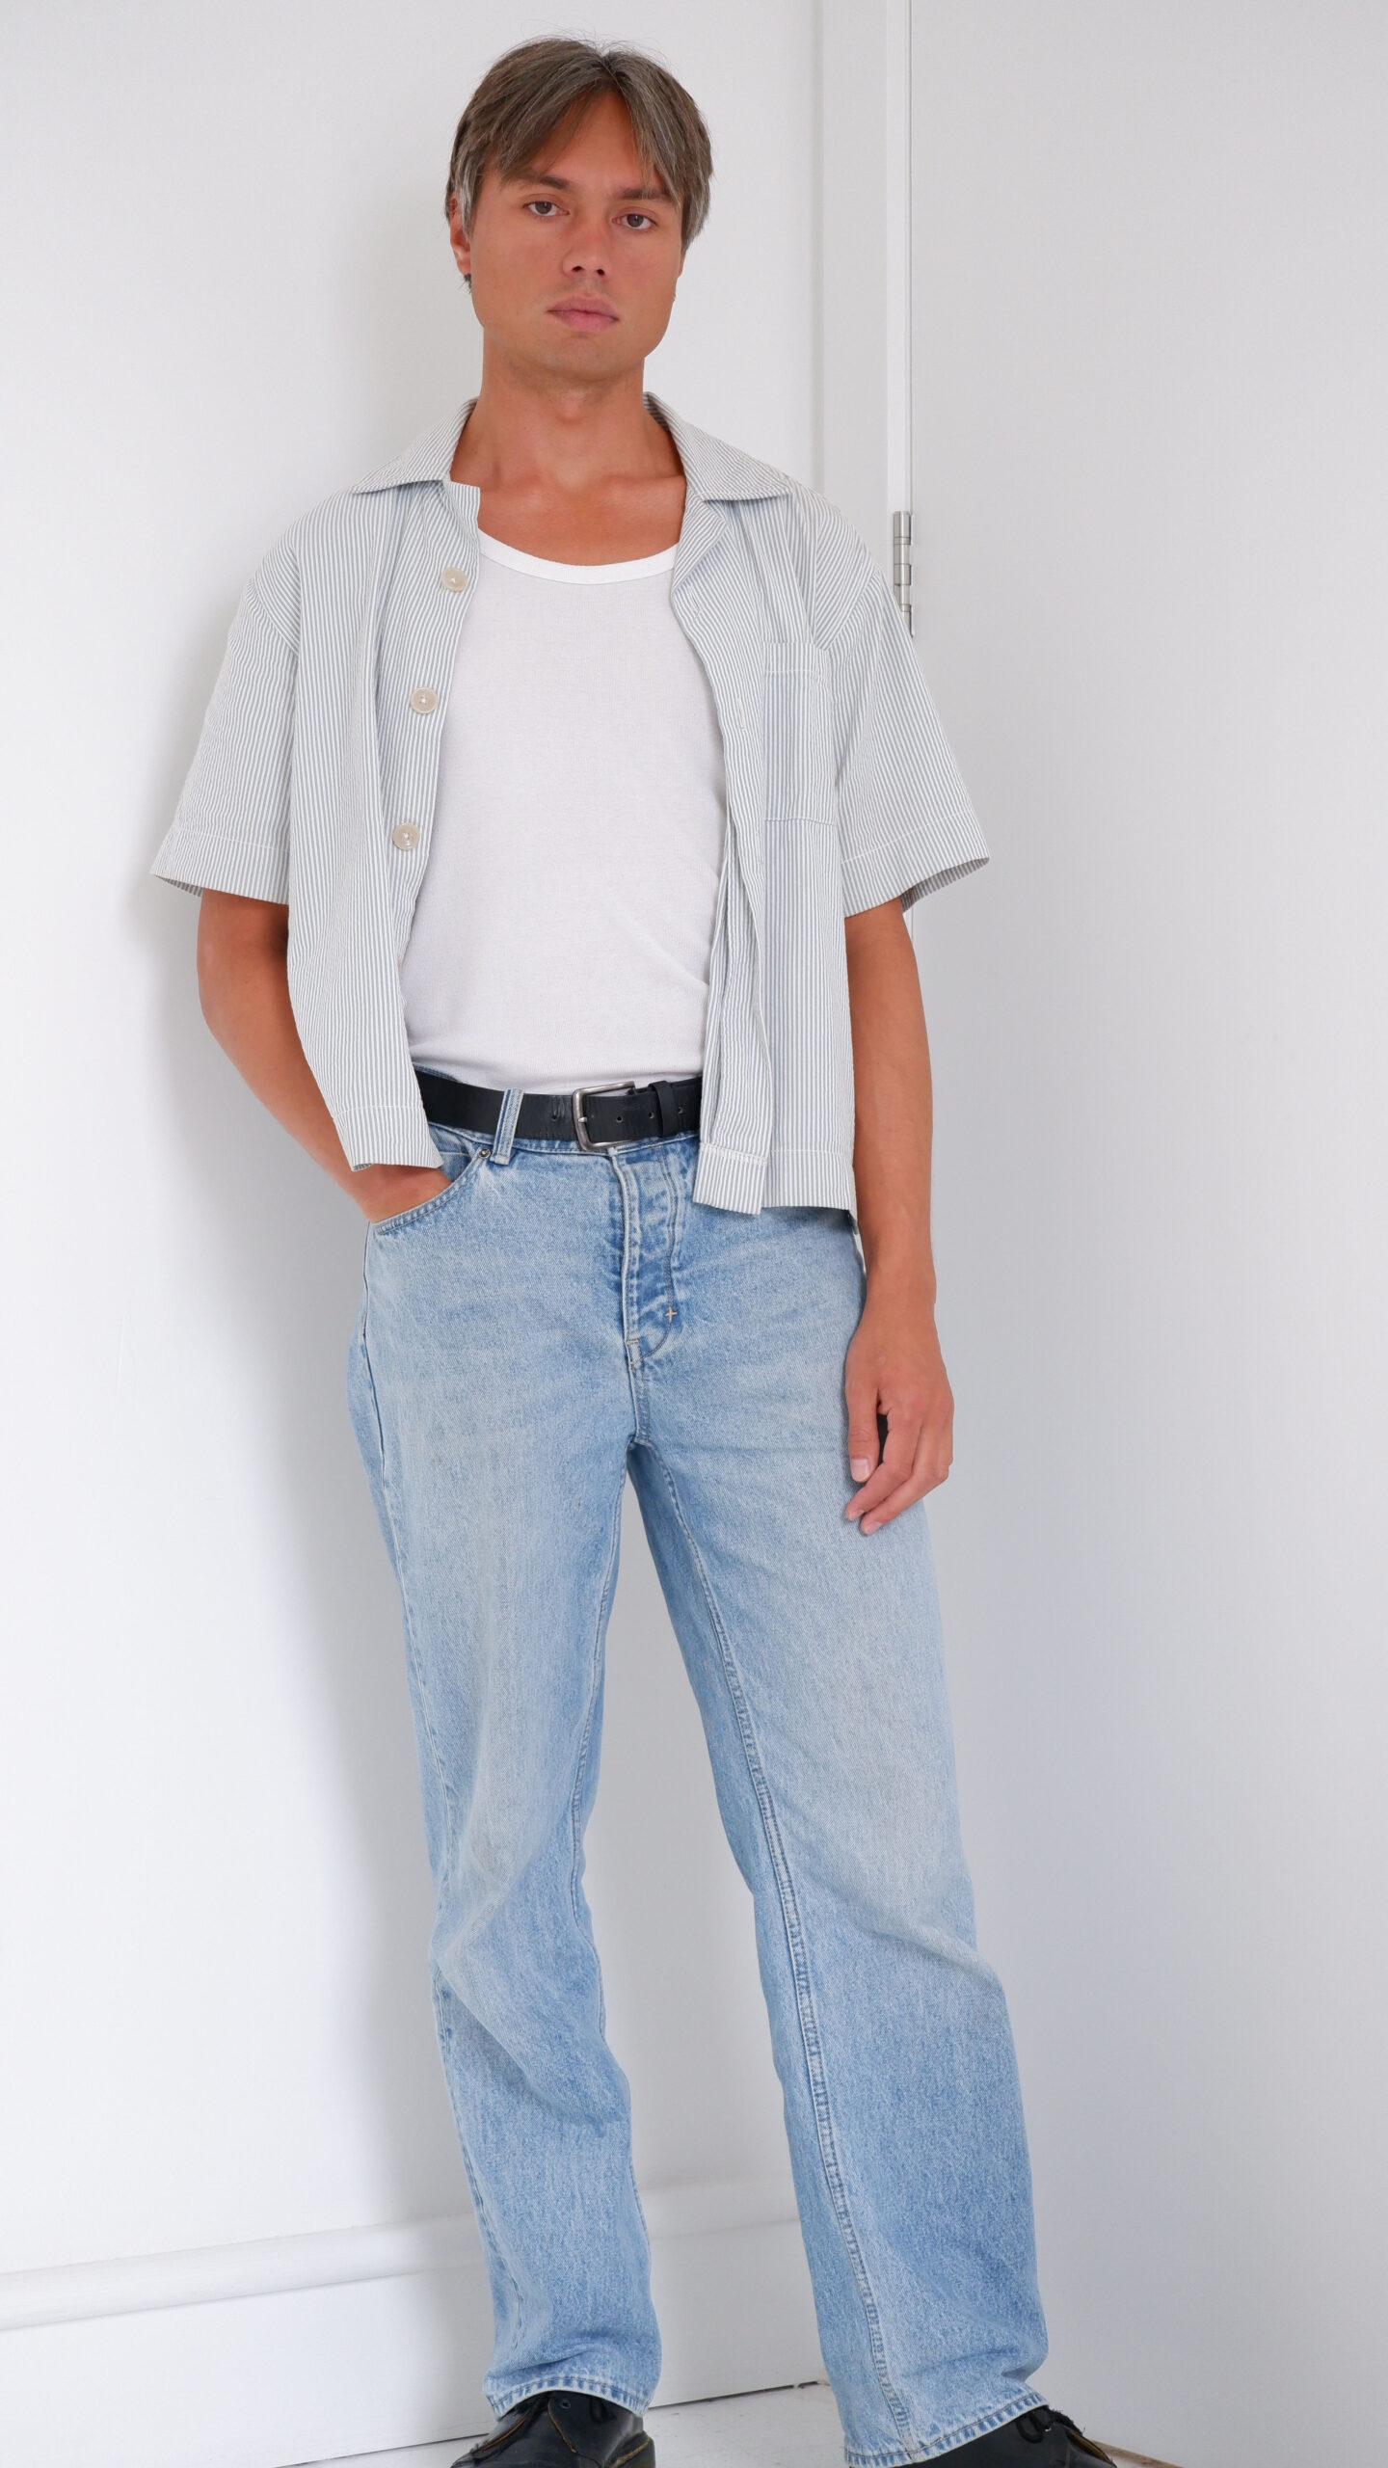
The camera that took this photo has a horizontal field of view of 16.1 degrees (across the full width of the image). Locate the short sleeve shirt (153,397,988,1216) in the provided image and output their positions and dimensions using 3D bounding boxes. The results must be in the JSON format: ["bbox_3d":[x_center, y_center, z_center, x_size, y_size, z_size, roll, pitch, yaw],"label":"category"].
[{"bbox_3d":[-0.089,-0.310,3.550,0.580,0.575,0.290,-1,0,-6],"label":"short sleeve shirt"}]

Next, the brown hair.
[{"bbox_3d":[-0.083,-0.782,3.560,0.188,0.175,0.225,5,0,-8],"label":"brown hair"}]

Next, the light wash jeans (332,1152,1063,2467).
[{"bbox_3d":[0.001,0.399,3.560,0.485,0.955,0.350,0,0,-6],"label":"light wash jeans"}]

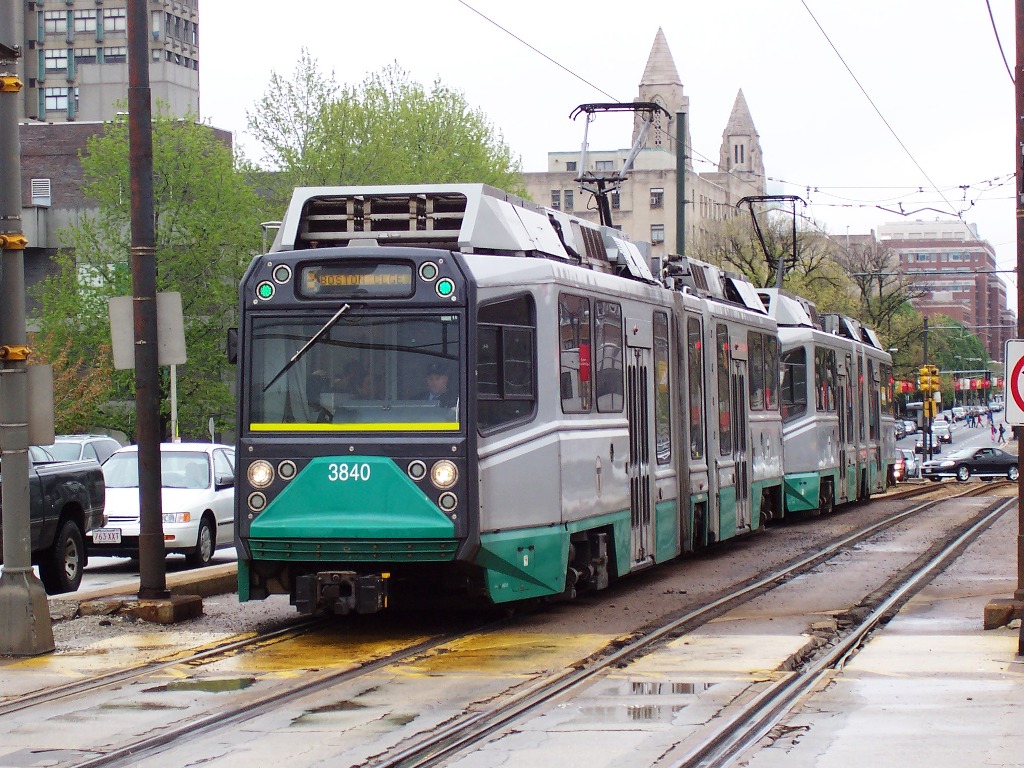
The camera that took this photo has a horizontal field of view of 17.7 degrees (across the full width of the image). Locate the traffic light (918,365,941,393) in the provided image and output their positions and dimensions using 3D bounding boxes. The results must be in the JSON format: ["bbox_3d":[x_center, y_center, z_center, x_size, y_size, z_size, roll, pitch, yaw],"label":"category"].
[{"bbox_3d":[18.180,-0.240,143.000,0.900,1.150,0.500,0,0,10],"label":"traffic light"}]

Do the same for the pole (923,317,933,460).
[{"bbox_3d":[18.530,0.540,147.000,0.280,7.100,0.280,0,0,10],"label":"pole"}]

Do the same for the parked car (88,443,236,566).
[{"bbox_3d":[-3.790,1.345,36.700,1.780,1.400,4.670,0,0,11],"label":"parked car"}]

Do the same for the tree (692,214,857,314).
[{"bbox_3d":[14.800,-2.580,185.000,9.300,13.900,9.000,0,0,10],"label":"tree"}]

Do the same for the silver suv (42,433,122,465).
[{"bbox_3d":[-10.050,1.960,74.000,1.800,1.620,4.600,0,0,9],"label":"silver suv"}]

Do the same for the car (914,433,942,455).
[{"bbox_3d":[26.600,3.760,210.000,1.770,1.470,4.600,0,0,10],"label":"car"}]

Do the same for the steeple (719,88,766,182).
[{"bbox_3d":[30.000,-32.500,430.000,5.700,12.400,5.700,0,0,10],"label":"steeple"}]

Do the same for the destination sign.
[{"bbox_3d":[-1.172,-0.780,24.750,0.900,0.275,0.100,0,0,11],"label":"destination sign"}]

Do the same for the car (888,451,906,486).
[{"bbox_3d":[15.400,3.350,135.500,1.760,1.420,4.500,0,0,10],"label":"car"}]

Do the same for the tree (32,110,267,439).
[{"bbox_3d":[-8.610,-1.880,78.000,5.600,9.200,5.400,0,0,10],"label":"tree"}]

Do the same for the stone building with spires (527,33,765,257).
[{"bbox_3d":[15.300,-16.300,376.000,22.000,43.000,80.000,0,0,10],"label":"stone building with spires"}]

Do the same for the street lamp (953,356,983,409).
[{"bbox_3d":[55.500,0.850,400.000,3.200,8.400,0.500,0,0,10],"label":"street lamp"}]

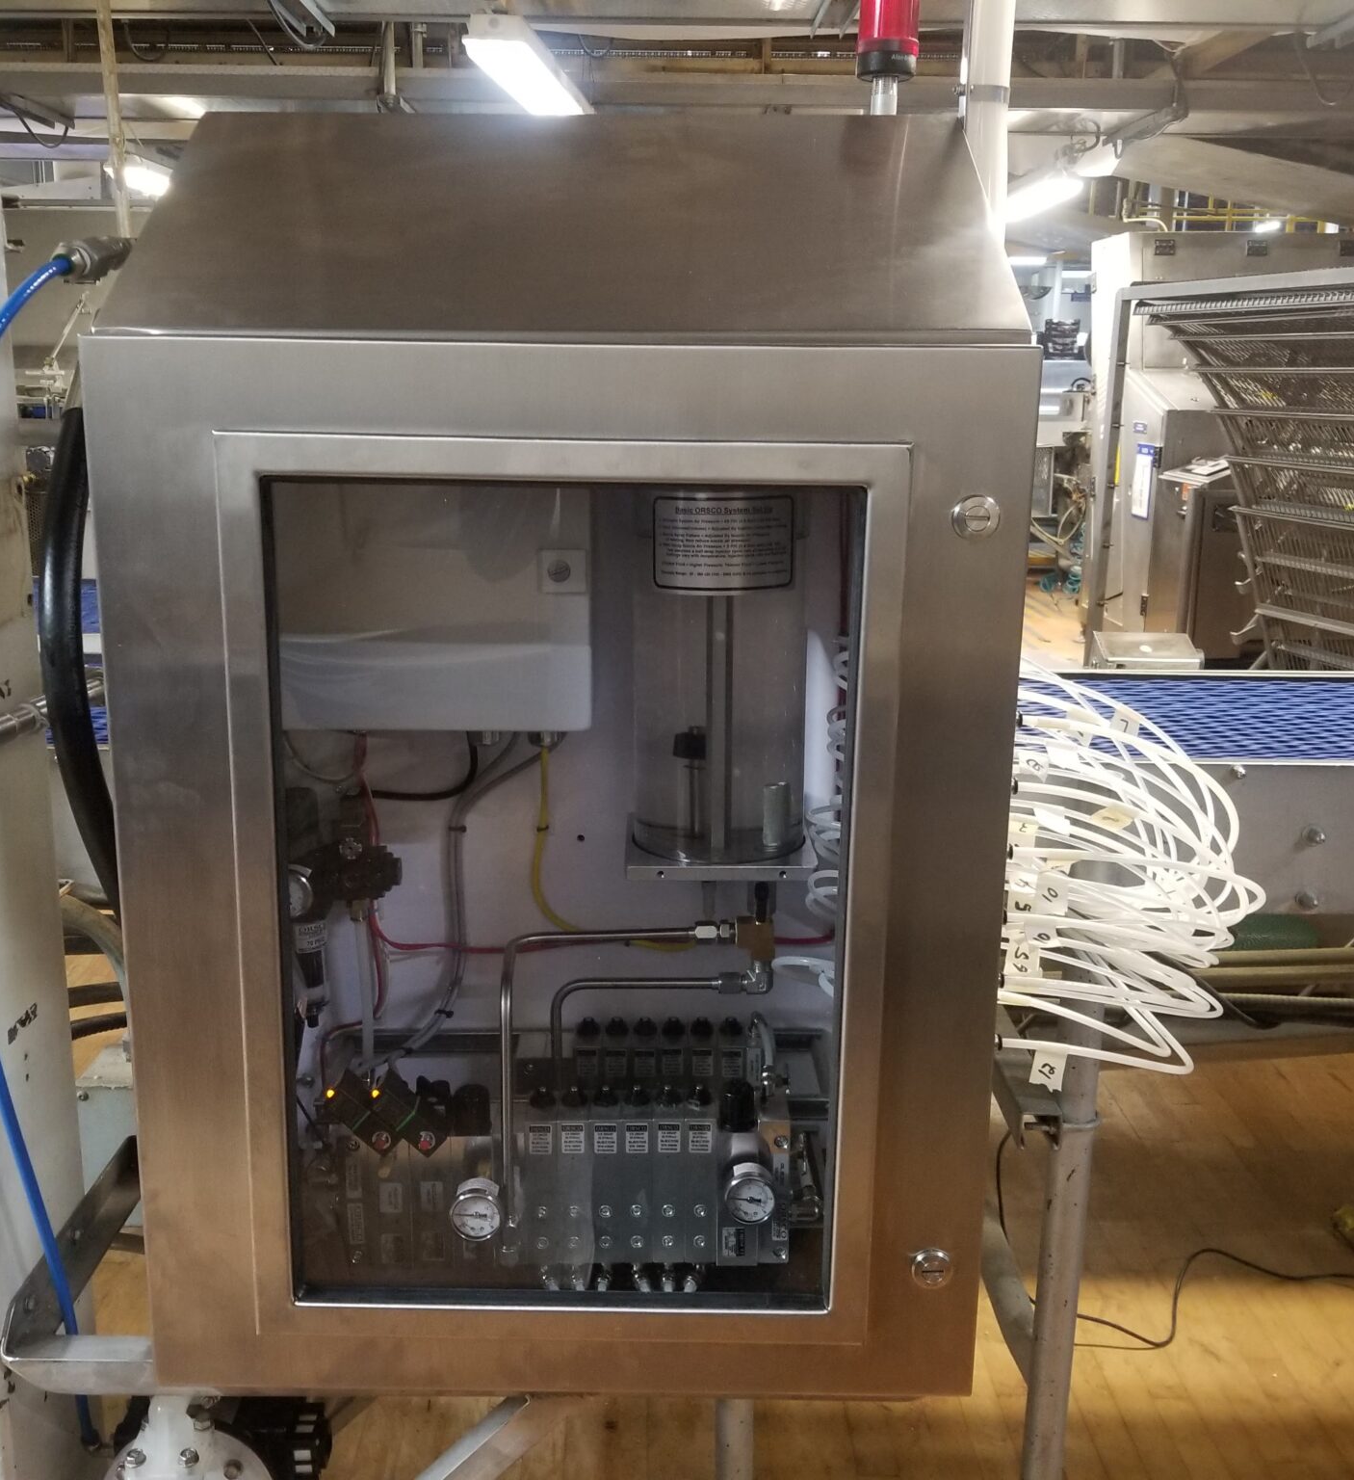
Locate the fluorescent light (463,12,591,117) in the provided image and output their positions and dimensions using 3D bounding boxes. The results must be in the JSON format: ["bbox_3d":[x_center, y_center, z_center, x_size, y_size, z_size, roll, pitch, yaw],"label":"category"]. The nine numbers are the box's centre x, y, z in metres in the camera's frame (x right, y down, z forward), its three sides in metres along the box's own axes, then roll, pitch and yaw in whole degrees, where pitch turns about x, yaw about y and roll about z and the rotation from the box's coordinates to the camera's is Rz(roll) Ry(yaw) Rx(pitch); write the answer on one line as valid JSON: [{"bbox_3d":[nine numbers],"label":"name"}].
[{"bbox_3d":[-0.379,-1.828,4.181,0.155,0.115,1.250,2,12,5],"label":"fluorescent light"}]

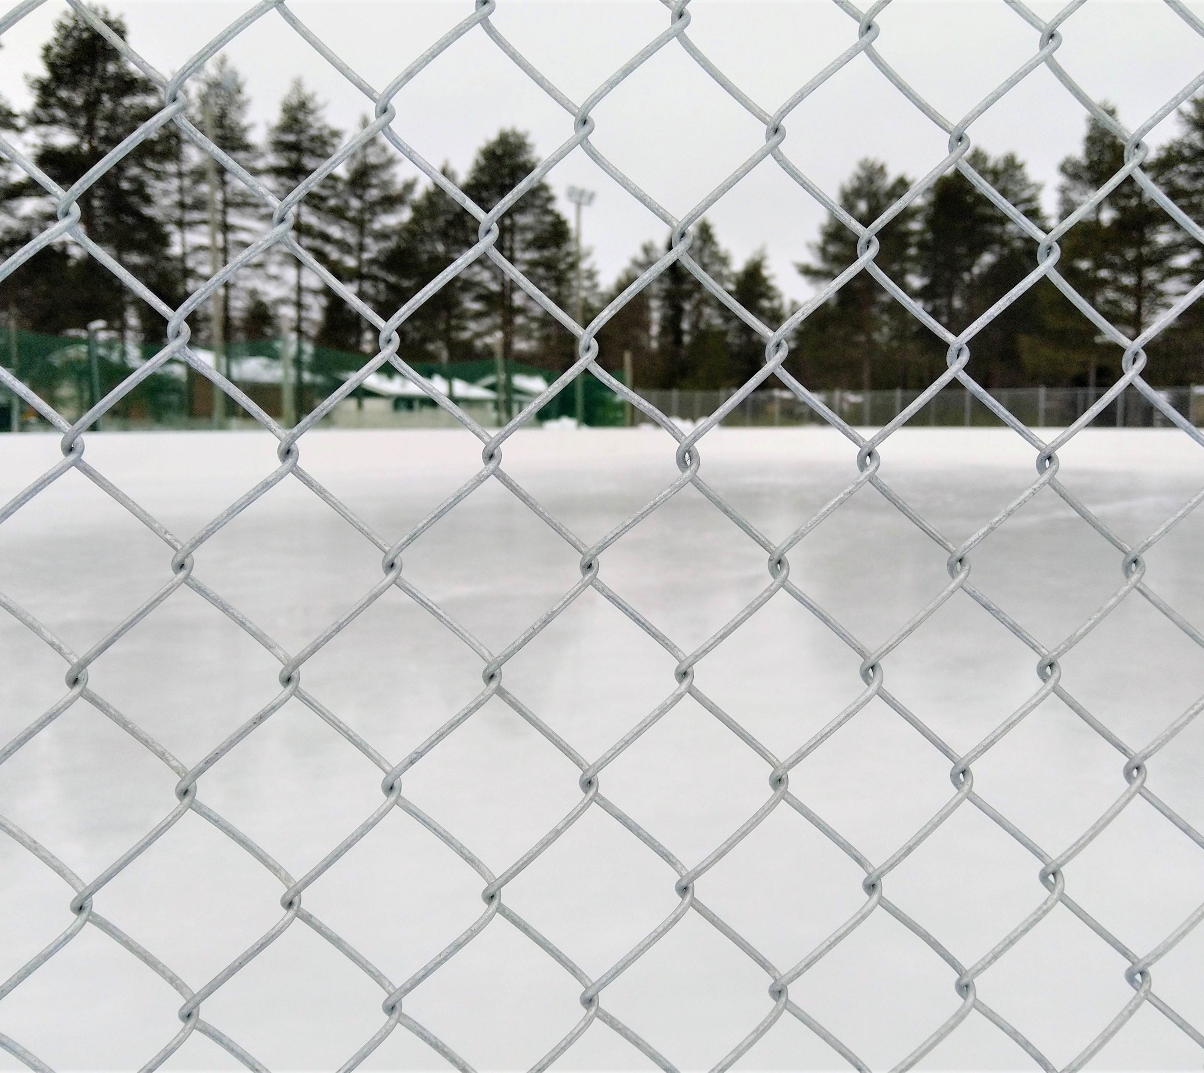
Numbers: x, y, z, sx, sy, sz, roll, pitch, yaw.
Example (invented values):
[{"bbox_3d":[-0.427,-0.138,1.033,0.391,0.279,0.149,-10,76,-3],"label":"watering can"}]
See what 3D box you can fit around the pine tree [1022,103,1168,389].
[{"bbox_3d":[22.439,-12.008,46.988,7.062,14.604,7.062,0,6,0],"label":"pine tree"}]

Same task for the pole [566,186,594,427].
[{"bbox_3d":[-0.765,-7.660,36.385,1.000,9.004,0.400,0,6,0],"label":"pole"}]

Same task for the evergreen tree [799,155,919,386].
[{"bbox_3d":[12.883,-11.520,52.066,5.919,14.603,5.623,0,6,0],"label":"evergreen tree"}]

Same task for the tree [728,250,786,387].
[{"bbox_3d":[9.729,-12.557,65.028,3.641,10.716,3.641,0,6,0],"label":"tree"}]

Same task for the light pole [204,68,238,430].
[{"bbox_3d":[-10.066,-6.736,26.934,0.600,10.469,1.150,5,8,37],"label":"light pole"}]

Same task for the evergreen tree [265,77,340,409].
[{"bbox_3d":[-12.465,-11.358,43.019,3.237,14.951,3.237,0,6,0],"label":"evergreen tree"}]

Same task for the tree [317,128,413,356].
[{"bbox_3d":[-10.818,-11.017,47.091,4.140,14.668,3.933,0,6,0],"label":"tree"}]

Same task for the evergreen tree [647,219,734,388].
[{"bbox_3d":[5.236,-11.900,61.077,4.943,13.430,4.696,0,6,0],"label":"evergreen tree"}]

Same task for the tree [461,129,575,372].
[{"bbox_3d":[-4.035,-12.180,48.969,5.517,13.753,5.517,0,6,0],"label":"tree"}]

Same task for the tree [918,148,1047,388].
[{"bbox_3d":[19.100,-11.760,52.040,6.128,15.086,5.822,0,6,0],"label":"tree"}]

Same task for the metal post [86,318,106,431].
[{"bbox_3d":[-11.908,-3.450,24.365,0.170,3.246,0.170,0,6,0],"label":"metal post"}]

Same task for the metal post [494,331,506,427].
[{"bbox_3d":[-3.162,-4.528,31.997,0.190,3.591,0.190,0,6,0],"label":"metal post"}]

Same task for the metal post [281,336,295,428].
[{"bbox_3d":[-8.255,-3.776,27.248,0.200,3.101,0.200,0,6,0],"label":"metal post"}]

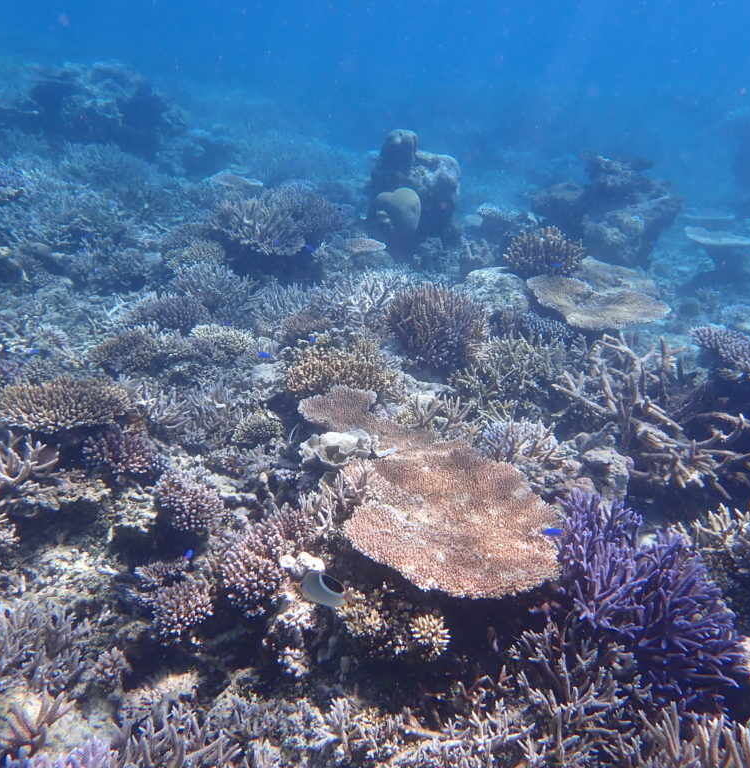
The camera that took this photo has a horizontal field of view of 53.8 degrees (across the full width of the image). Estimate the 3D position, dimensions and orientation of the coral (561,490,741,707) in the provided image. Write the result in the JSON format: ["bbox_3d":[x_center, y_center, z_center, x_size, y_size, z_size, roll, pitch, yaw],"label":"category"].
[{"bbox_3d":[0.605,0.475,1.630,0.370,0.360,0.340,0,26,0],"label":"coral"}]

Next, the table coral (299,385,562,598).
[{"bbox_3d":[0.122,0.270,2.197,0.580,0.180,1.030,-9,26,-18],"label":"table coral"}]

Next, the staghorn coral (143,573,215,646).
[{"bbox_3d":[-0.481,0.555,1.820,0.175,0.165,0.165,-8,26,-17],"label":"staghorn coral"}]

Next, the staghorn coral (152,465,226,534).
[{"bbox_3d":[-0.504,0.312,2.000,0.200,0.180,0.190,-7,26,-15],"label":"staghorn coral"}]

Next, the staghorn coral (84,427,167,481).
[{"bbox_3d":[-0.742,0.207,2.200,0.240,0.140,0.200,0,26,0],"label":"staghorn coral"}]

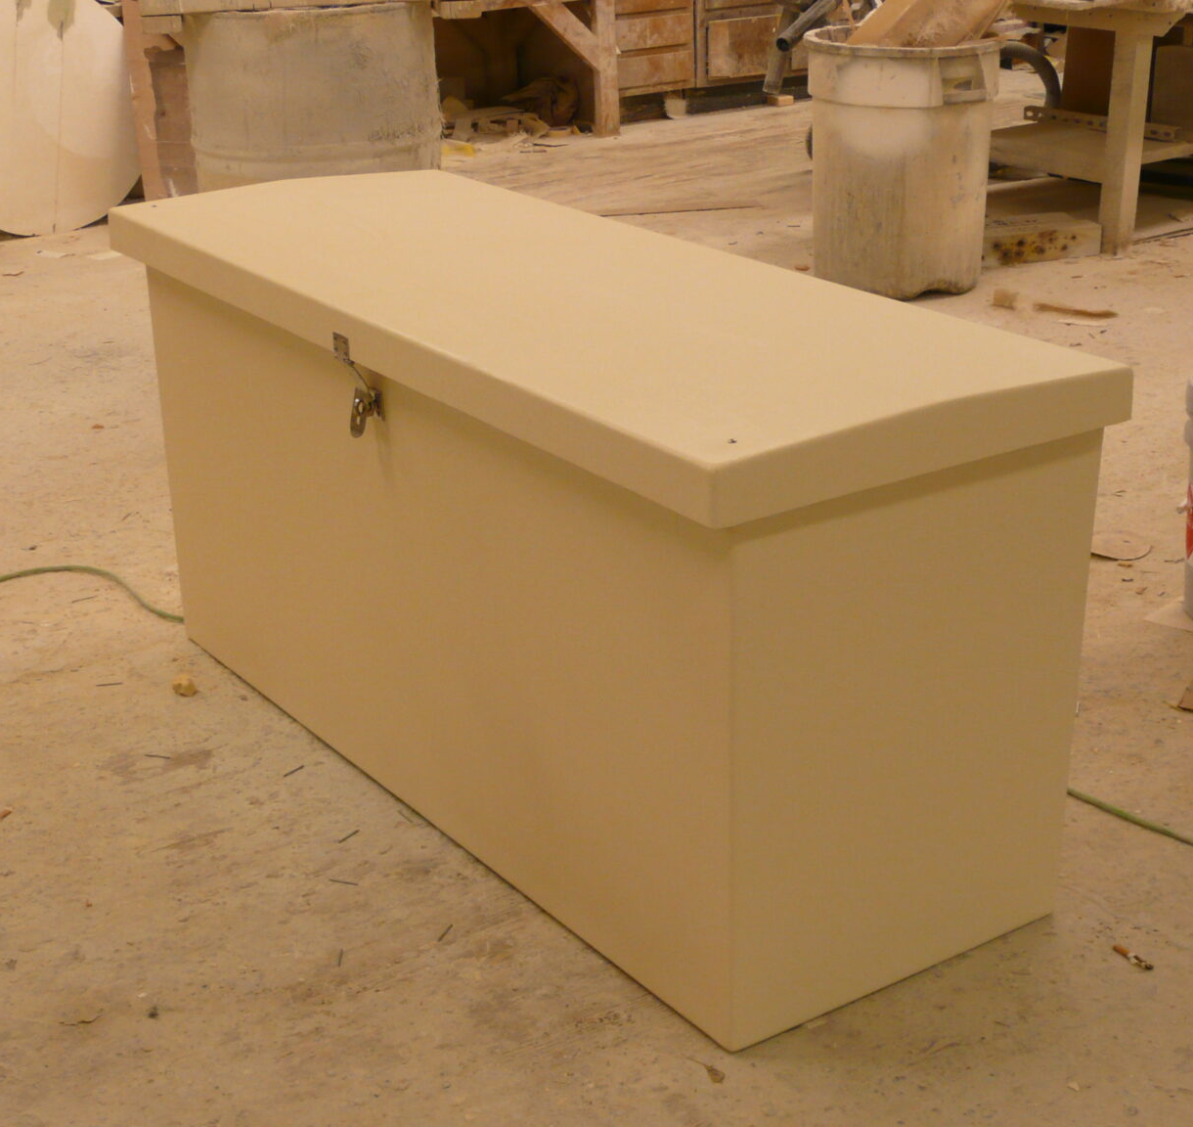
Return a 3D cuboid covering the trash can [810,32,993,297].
[{"bbox_3d":[0.846,-1.126,5.830,0.530,0.682,0.530,-1,22,0],"label":"trash can"}]

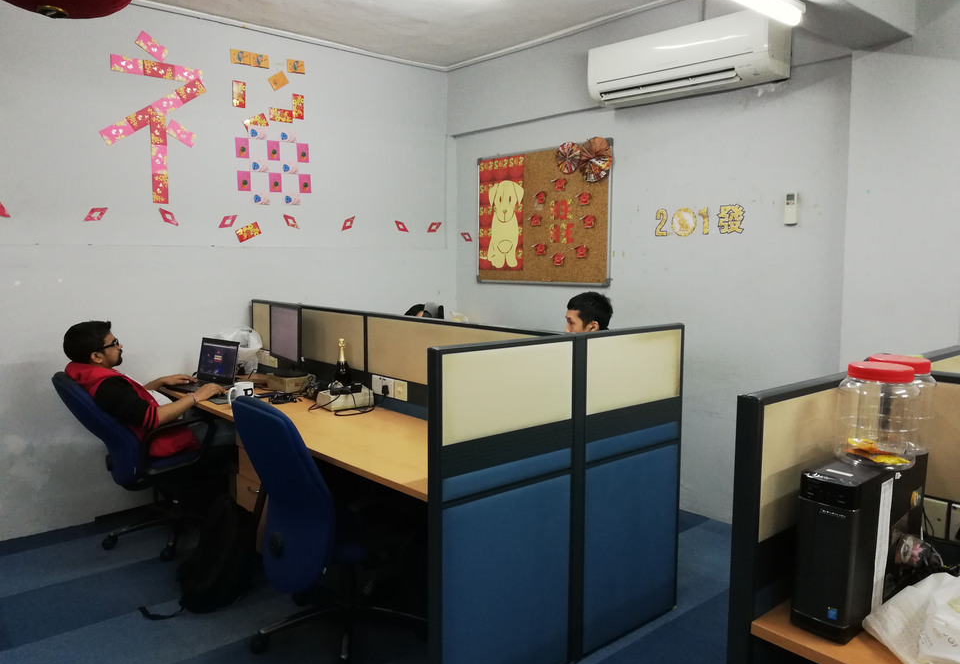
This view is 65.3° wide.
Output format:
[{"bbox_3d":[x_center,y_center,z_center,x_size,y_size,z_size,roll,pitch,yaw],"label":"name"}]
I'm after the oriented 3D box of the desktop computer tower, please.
[{"bbox_3d":[0.794,0.423,1.559,0.386,0.311,0.113,-5,7,-41],"label":"desktop computer tower"}]

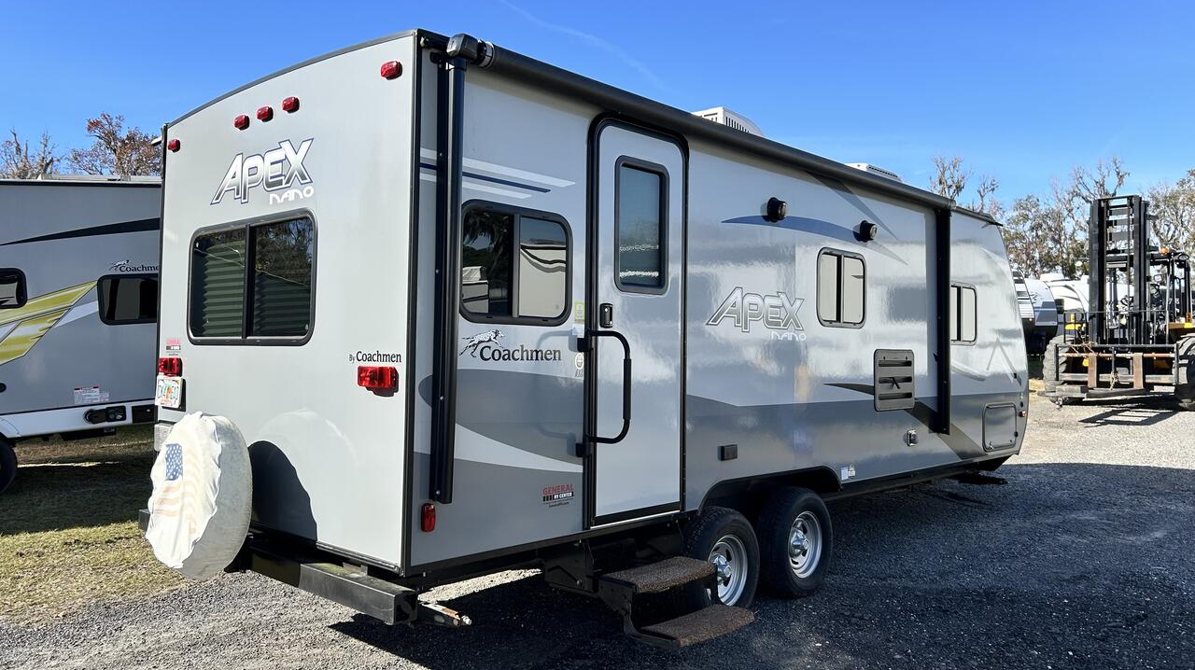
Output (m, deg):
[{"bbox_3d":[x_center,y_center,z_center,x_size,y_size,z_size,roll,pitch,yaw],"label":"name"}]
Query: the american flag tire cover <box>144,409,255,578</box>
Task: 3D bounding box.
[{"bbox_3d":[-1.640,0.662,3.707,0.680,0.680,0.220,0,-7,43],"label":"american flag tire cover"}]

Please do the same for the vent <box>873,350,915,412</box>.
[{"bbox_3d":[2.047,0.311,6.177,0.040,0.421,0.614,0,-2,43],"label":"vent"}]

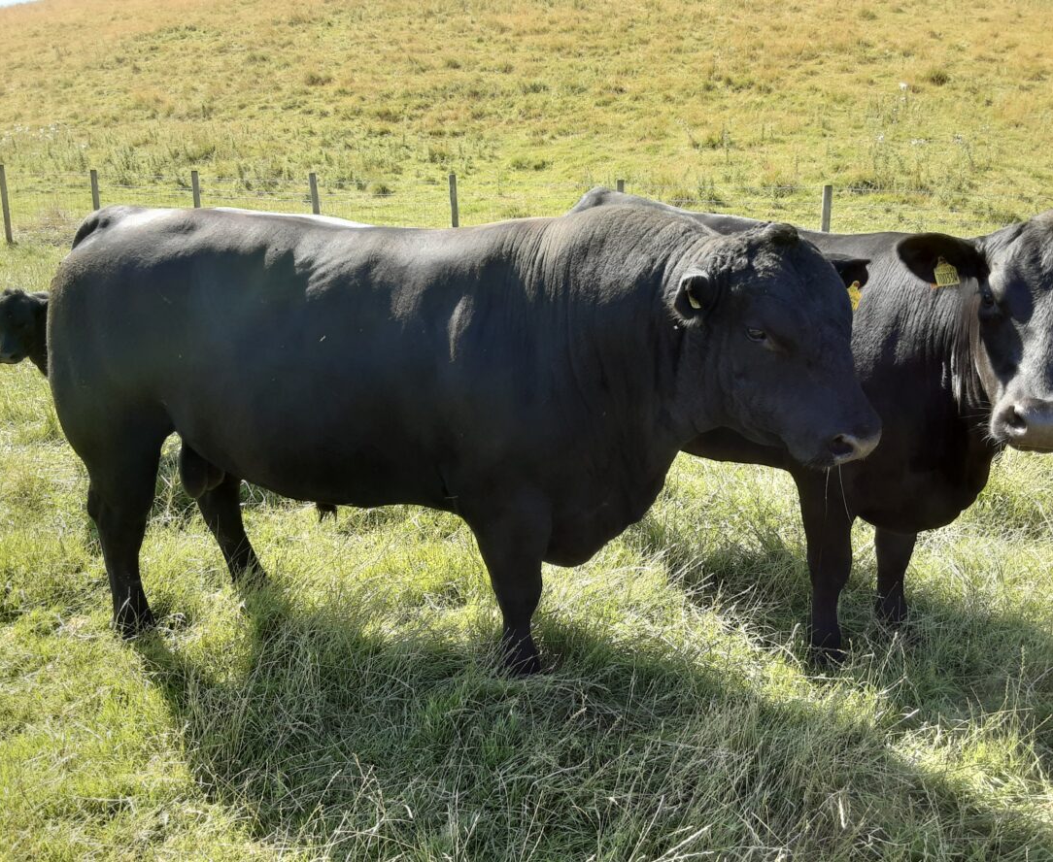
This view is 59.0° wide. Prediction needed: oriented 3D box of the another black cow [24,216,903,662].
[{"bbox_3d":[-0.215,0.015,3.025,2.550,1.450,0.780,2,15,12],"label":"another black cow"}]

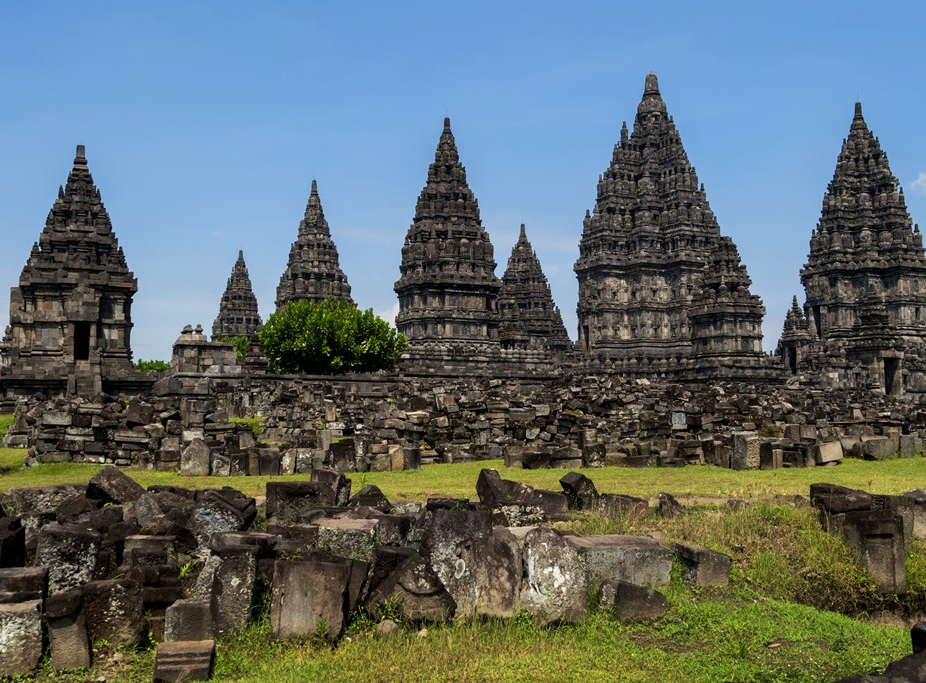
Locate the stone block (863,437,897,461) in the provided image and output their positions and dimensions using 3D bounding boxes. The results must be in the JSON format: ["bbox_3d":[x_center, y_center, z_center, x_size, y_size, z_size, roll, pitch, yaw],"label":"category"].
[{"bbox_3d":[8.349,2.172,19.909,0.480,0.420,0.480,1,-3,-20],"label":"stone block"}]

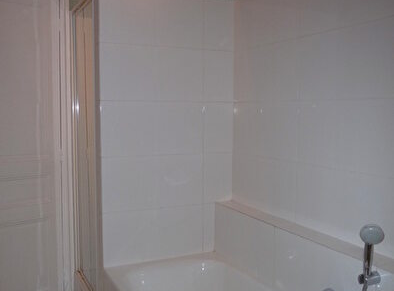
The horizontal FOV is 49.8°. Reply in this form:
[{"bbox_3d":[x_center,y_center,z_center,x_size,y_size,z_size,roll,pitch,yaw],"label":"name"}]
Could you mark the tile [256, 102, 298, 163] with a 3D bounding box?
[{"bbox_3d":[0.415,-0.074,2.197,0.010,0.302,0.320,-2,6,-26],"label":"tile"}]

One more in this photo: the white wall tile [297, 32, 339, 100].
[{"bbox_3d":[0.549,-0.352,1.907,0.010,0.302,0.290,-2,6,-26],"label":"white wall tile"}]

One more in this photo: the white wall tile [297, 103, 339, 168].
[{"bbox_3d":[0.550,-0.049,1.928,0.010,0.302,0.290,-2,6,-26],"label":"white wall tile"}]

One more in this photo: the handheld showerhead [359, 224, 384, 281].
[{"bbox_3d":[0.606,0.374,1.475,0.065,0.205,0.085,-4,7,-44],"label":"handheld showerhead"}]

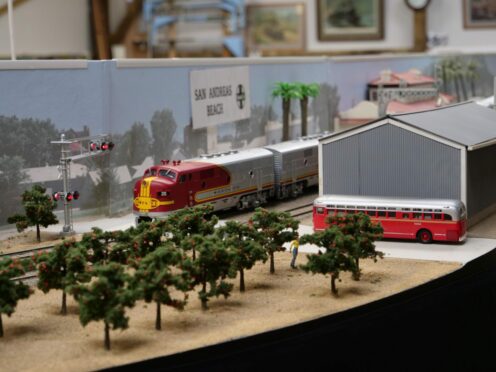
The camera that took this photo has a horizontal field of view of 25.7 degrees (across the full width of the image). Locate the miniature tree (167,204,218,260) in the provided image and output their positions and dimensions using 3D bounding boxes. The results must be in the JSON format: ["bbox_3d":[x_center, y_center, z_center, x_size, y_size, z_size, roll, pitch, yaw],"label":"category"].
[{"bbox_3d":[-0.039,0.033,0.770,0.037,0.041,0.036,-2,7,-3],"label":"miniature tree"}]

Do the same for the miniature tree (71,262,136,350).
[{"bbox_3d":[-0.072,0.060,0.541,0.033,0.044,0.034,-2,7,-8],"label":"miniature tree"}]

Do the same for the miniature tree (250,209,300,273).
[{"bbox_3d":[0.017,0.037,0.719,0.033,0.044,0.034,-1,7,1],"label":"miniature tree"}]

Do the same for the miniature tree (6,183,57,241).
[{"bbox_3d":[-0.172,0.022,0.868,0.042,0.046,0.038,-3,7,-11],"label":"miniature tree"}]

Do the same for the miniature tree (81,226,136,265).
[{"bbox_3d":[-0.089,0.045,0.693,0.036,0.039,0.035,-2,7,-7],"label":"miniature tree"}]

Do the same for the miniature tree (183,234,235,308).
[{"bbox_3d":[-0.023,0.049,0.623,0.030,0.044,0.032,-2,7,-2],"label":"miniature tree"}]

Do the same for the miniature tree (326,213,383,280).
[{"bbox_3d":[0.068,0.039,0.692,0.038,0.044,0.036,-1,7,6],"label":"miniature tree"}]

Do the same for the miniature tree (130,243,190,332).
[{"bbox_3d":[-0.046,0.053,0.578,0.033,0.048,0.034,-2,7,-5],"label":"miniature tree"}]

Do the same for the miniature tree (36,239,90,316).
[{"bbox_3d":[-0.106,0.052,0.619,0.031,0.044,0.033,-3,7,-10],"label":"miniature tree"}]

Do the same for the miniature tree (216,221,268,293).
[{"bbox_3d":[-0.004,0.043,0.668,0.031,0.044,0.033,-1,7,0],"label":"miniature tree"}]

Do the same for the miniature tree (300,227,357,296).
[{"bbox_3d":[0.048,0.045,0.650,0.034,0.042,0.034,-1,7,4],"label":"miniature tree"}]

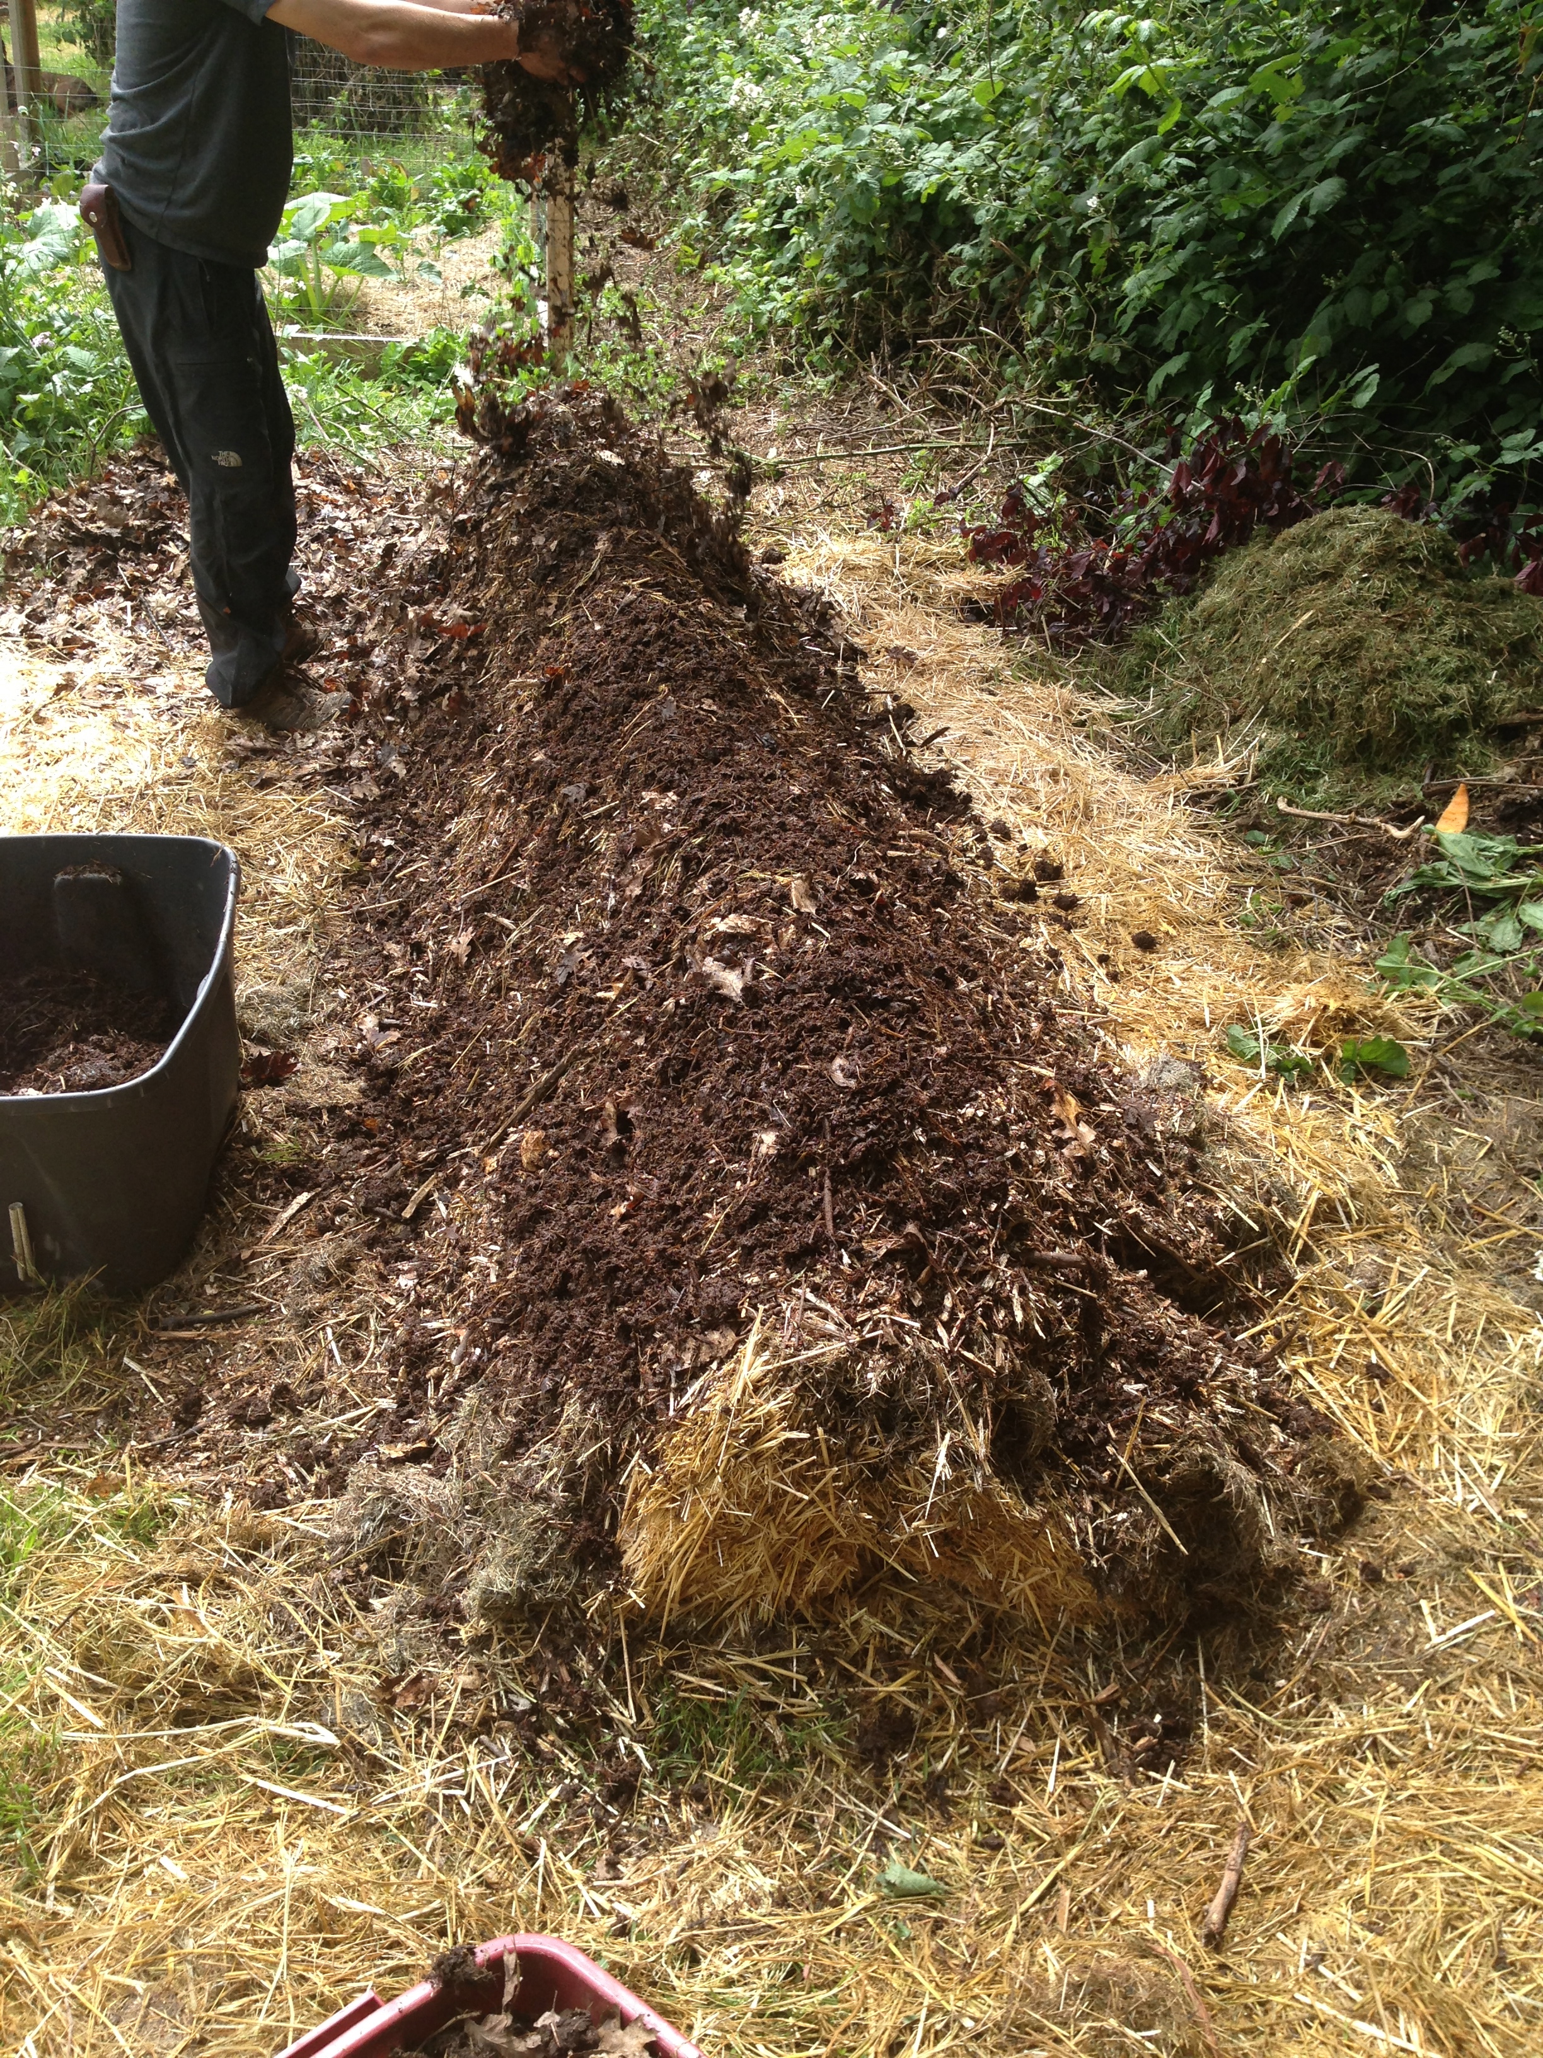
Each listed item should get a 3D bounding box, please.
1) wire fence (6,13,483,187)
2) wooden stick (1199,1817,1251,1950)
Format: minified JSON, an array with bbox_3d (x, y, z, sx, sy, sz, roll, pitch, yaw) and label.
[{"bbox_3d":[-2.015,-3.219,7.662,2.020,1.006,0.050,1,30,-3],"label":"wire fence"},{"bbox_3d":[0.380,0.709,1.632,0.020,0.016,0.134,14,32,19],"label":"wooden stick"}]

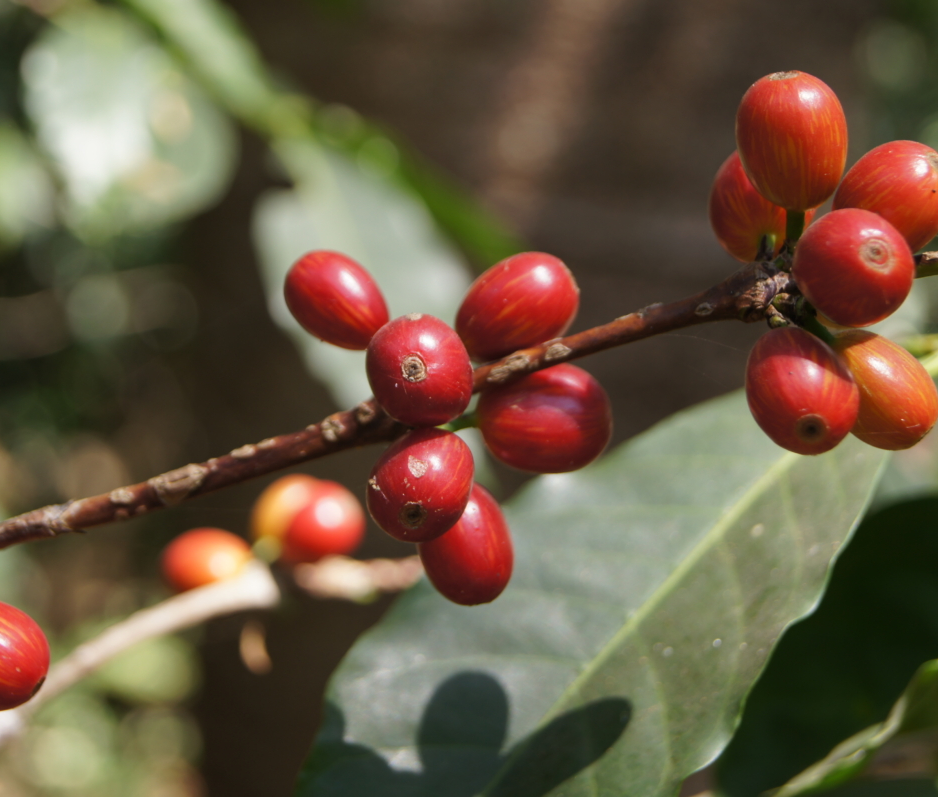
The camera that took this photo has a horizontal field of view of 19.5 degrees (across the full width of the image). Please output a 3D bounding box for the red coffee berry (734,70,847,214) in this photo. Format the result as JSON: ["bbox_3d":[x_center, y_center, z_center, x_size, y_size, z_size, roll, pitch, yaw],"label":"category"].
[{"bbox_3d":[0.040,-0.032,0.334,0.013,0.017,0.013,-2,15,7],"label":"red coffee berry"}]

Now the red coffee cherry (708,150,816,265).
[{"bbox_3d":[0.037,-0.024,0.343,0.013,0.013,0.016,0,30,-9],"label":"red coffee cherry"}]

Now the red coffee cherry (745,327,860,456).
[{"bbox_3d":[0.040,-0.001,0.328,0.013,0.014,0.016,-18,37,7],"label":"red coffee cherry"}]

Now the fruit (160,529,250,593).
[{"bbox_3d":[-0.043,0.027,0.450,0.015,0.012,0.012,-6,-3,-15],"label":"fruit"}]

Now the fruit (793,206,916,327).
[{"bbox_3d":[0.045,-0.015,0.322,0.014,0.013,0.016,-29,-2,-26],"label":"fruit"}]

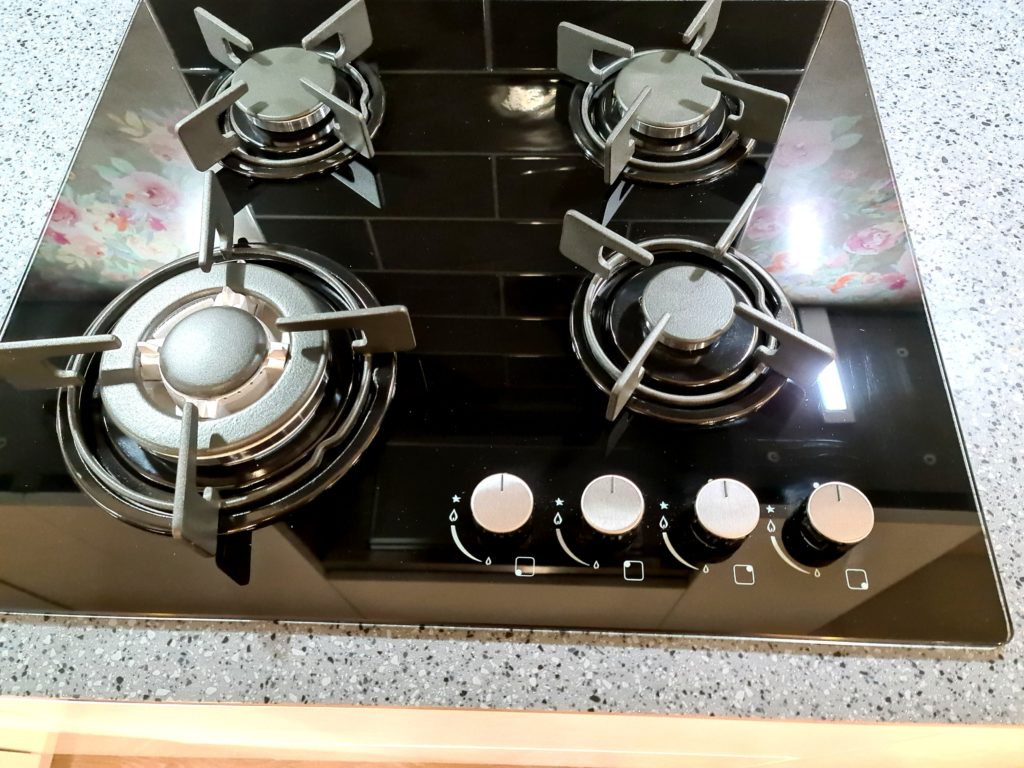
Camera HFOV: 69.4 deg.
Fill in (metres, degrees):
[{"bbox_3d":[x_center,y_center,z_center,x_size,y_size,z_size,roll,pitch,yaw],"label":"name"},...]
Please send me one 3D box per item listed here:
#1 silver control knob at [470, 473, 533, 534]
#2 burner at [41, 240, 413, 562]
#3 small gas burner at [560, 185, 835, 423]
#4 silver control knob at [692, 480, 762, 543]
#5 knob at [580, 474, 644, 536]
[{"bbox_3d":[-0.004,0.068,0.399,0.033,0.024,0.033,1,63,3],"label":"silver control knob"},{"bbox_3d":[-0.173,-0.015,0.433,0.220,0.051,0.220,1,63,3],"label":"burner"},{"bbox_3d":[0.105,-0.048,0.442,0.143,0.049,0.143,1,63,3],"label":"small gas burner"},{"bbox_3d":[0.112,0.071,0.393,0.033,0.024,0.033,1,63,3],"label":"silver control knob"},{"bbox_3d":[0.053,0.069,0.396,0.033,0.024,0.033,1,63,3],"label":"knob"}]

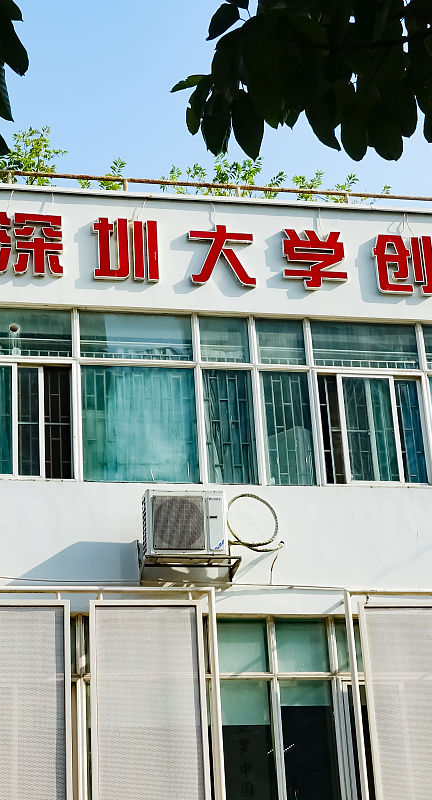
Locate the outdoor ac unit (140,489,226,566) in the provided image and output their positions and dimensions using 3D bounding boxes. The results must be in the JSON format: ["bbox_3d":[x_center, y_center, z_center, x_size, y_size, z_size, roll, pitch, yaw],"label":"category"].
[{"bbox_3d":[-0.367,1.496,15.714,0.925,0.780,0.390,2,-22,-12],"label":"outdoor ac unit"}]

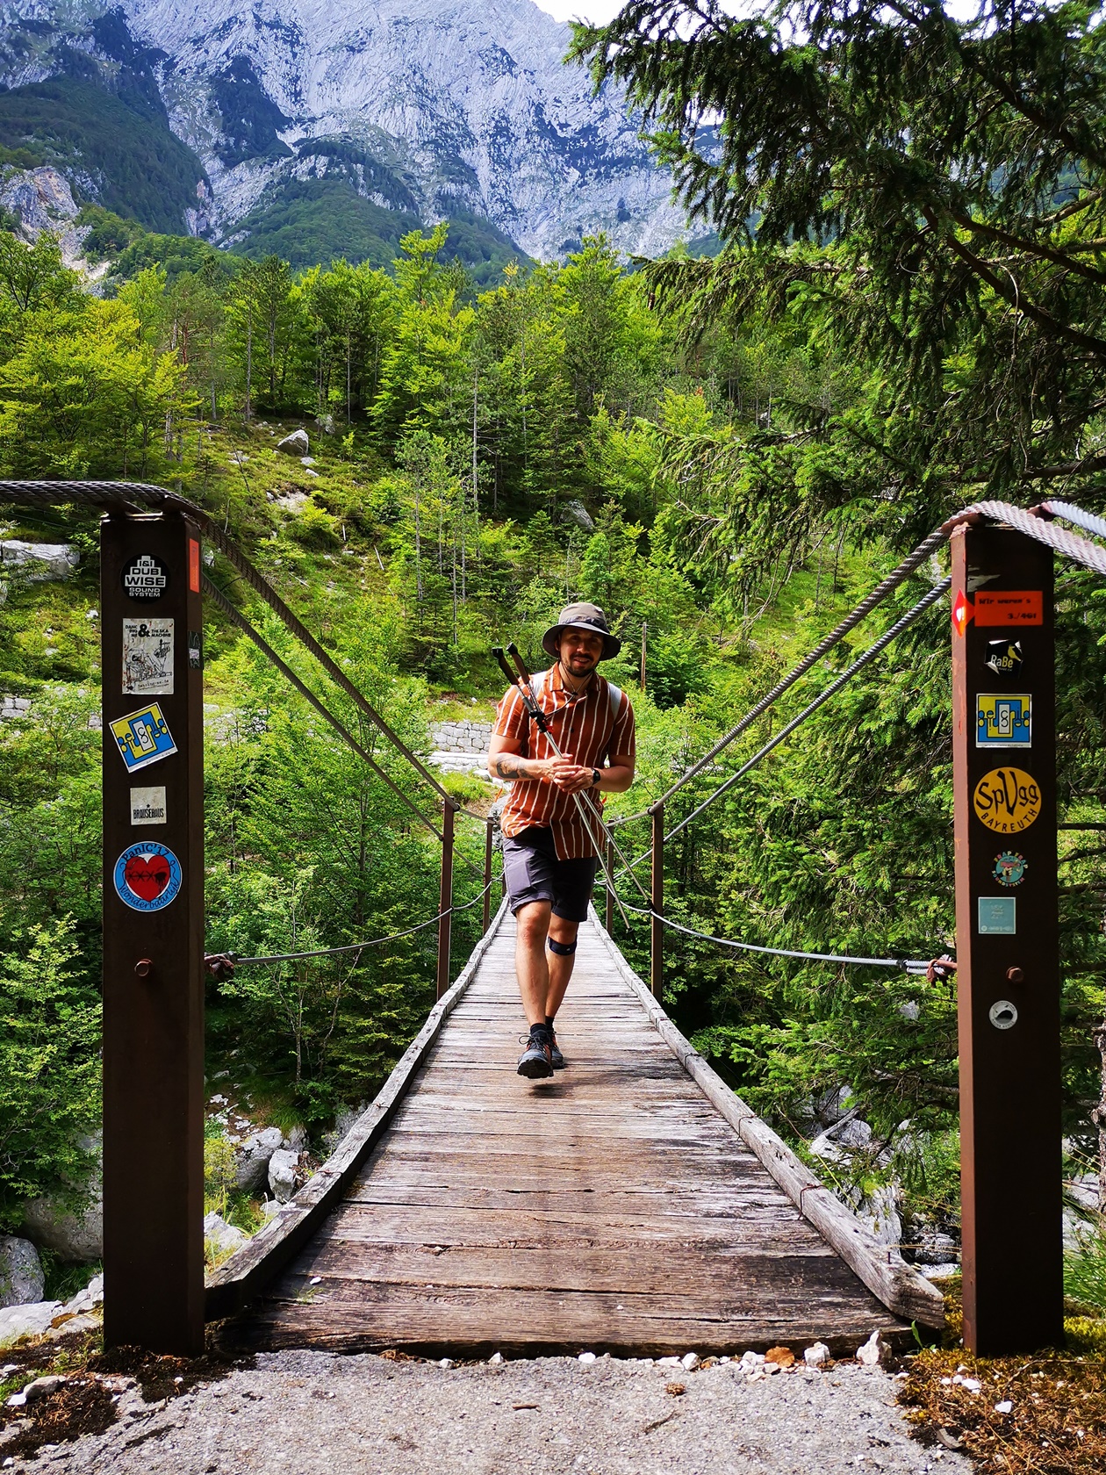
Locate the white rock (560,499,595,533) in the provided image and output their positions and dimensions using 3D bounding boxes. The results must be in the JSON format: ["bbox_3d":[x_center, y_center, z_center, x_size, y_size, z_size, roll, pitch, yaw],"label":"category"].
[{"bbox_3d":[1.077,-9.615,50.000,1.450,1.500,1.300,0,-1,0],"label":"white rock"}]

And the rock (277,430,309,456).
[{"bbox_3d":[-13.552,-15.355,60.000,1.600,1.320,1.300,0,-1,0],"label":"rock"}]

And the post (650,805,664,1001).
[{"bbox_3d":[0.591,0.940,6.514,0.059,1.129,0.059,0,-1,0],"label":"post"}]

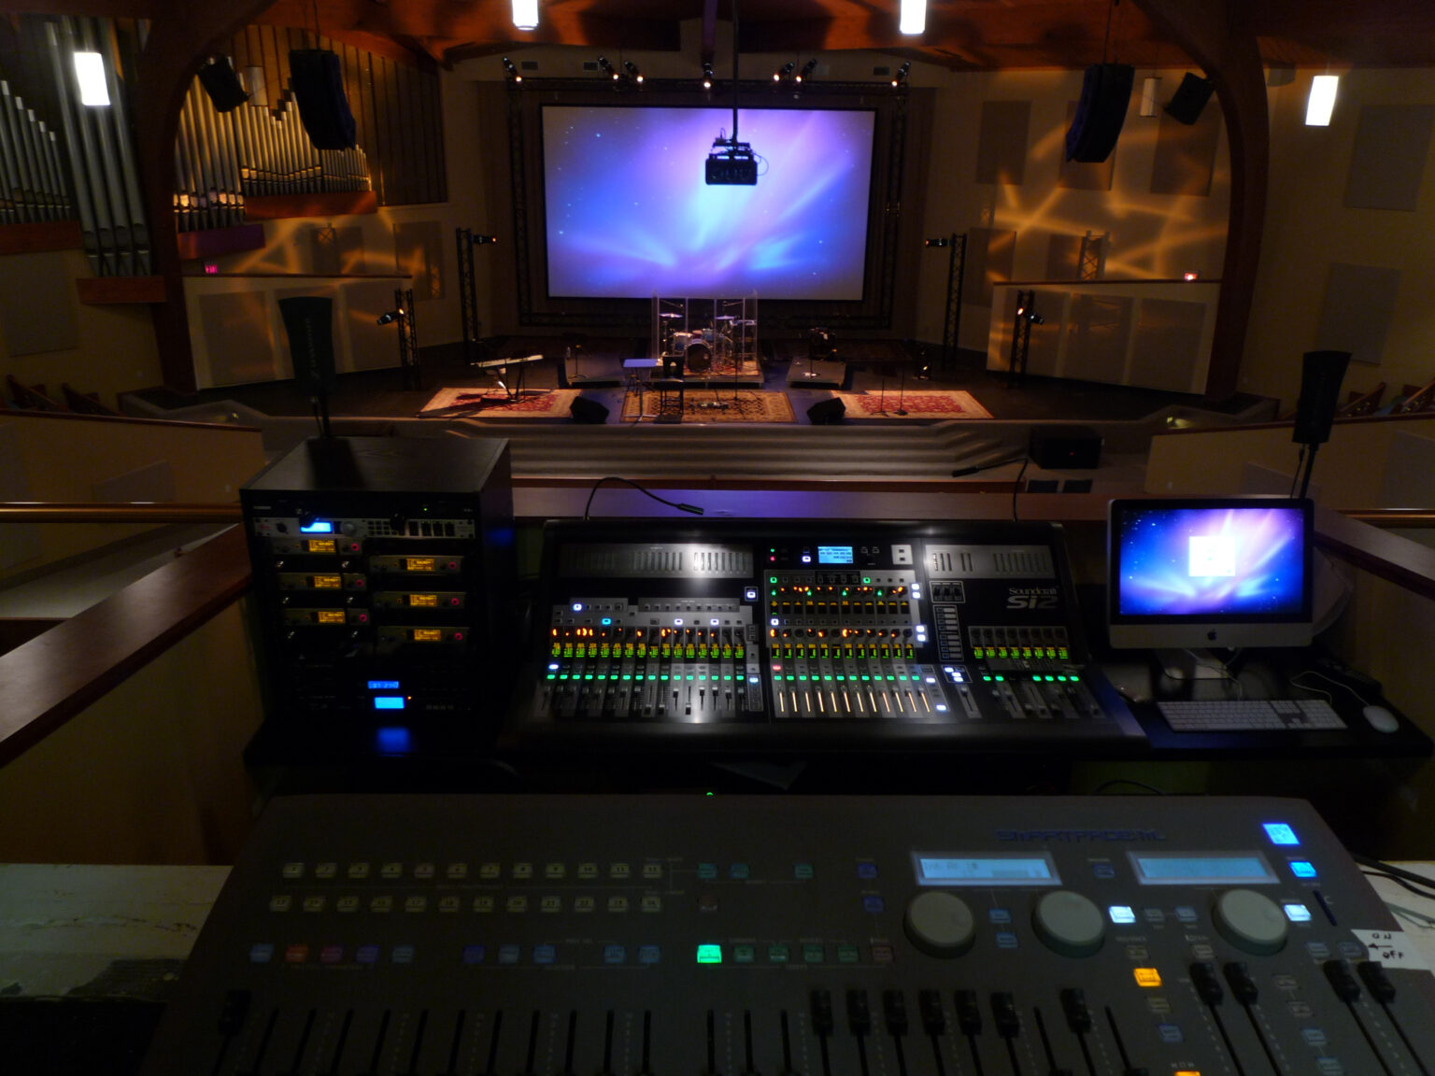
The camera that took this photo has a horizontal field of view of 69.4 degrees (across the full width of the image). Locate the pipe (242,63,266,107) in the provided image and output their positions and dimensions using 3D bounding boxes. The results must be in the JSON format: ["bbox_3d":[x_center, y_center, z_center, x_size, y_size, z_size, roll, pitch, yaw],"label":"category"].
[{"bbox_3d":[-9.915,-9.715,22.300,0.370,0.840,0.370,1,20,0],"label":"pipe"}]

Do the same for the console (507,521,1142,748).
[{"bbox_3d":[0.247,0.208,2.658,1.460,0.300,0.760,0,20,-1],"label":"console"}]

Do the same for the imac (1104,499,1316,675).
[{"bbox_3d":[1.288,0.124,2.722,0.528,0.445,0.200,0,20,-3],"label":"imac"}]

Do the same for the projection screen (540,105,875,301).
[{"bbox_3d":[-0.276,-8.563,26.798,8.450,4.800,0.100,1,20,0],"label":"projection screen"}]

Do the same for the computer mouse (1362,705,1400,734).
[{"bbox_3d":[1.598,0.431,2.498,0.061,0.034,0.112,4,21,7],"label":"computer mouse"}]

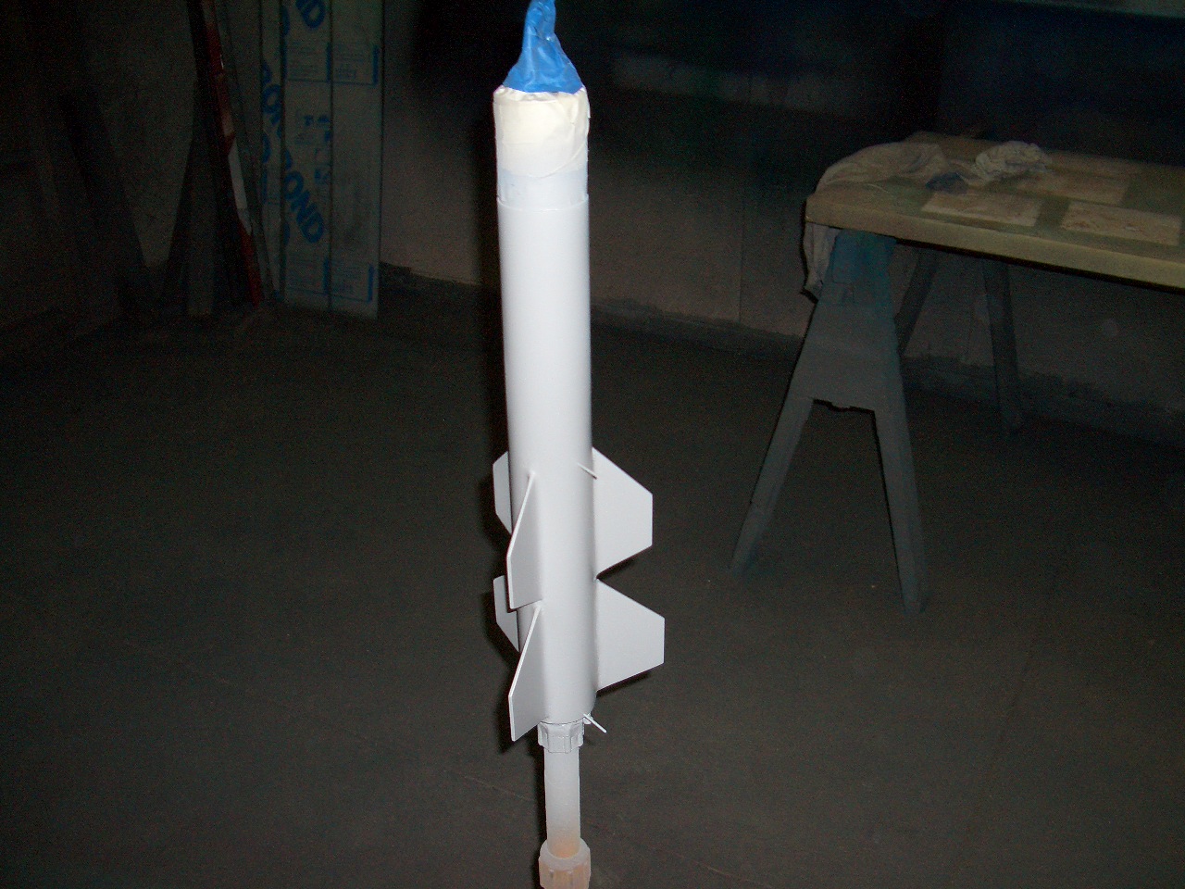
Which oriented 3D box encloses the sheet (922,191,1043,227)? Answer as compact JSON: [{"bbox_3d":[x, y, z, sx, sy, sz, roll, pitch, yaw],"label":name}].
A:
[{"bbox_3d":[0.785,-0.478,2.405,0.214,0.006,0.154,11,29,22],"label":"sheet"}]

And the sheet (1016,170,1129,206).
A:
[{"bbox_3d":[1.013,-0.546,2.530,0.201,0.006,0.156,13,31,26],"label":"sheet"}]

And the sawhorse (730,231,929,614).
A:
[{"bbox_3d":[0.752,-0.233,2.889,0.432,0.783,1.015,13,30,26],"label":"sawhorse"}]

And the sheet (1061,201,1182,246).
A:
[{"bbox_3d":[1.016,-0.426,2.296,0.203,0.006,0.188,12,30,23],"label":"sheet"}]

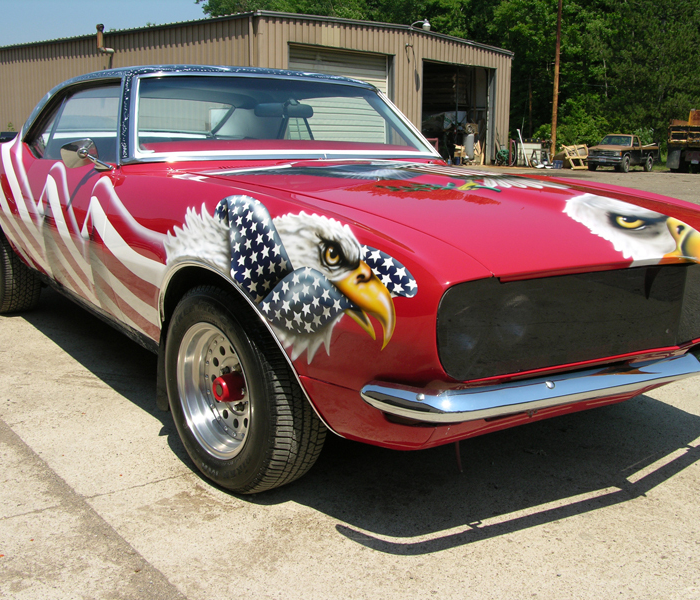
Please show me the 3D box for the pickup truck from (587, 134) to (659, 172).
[{"bbox_3d":[12.651,-6.772,37.287,1.670,1.640,4.800,9,14,38],"label":"pickup truck"}]

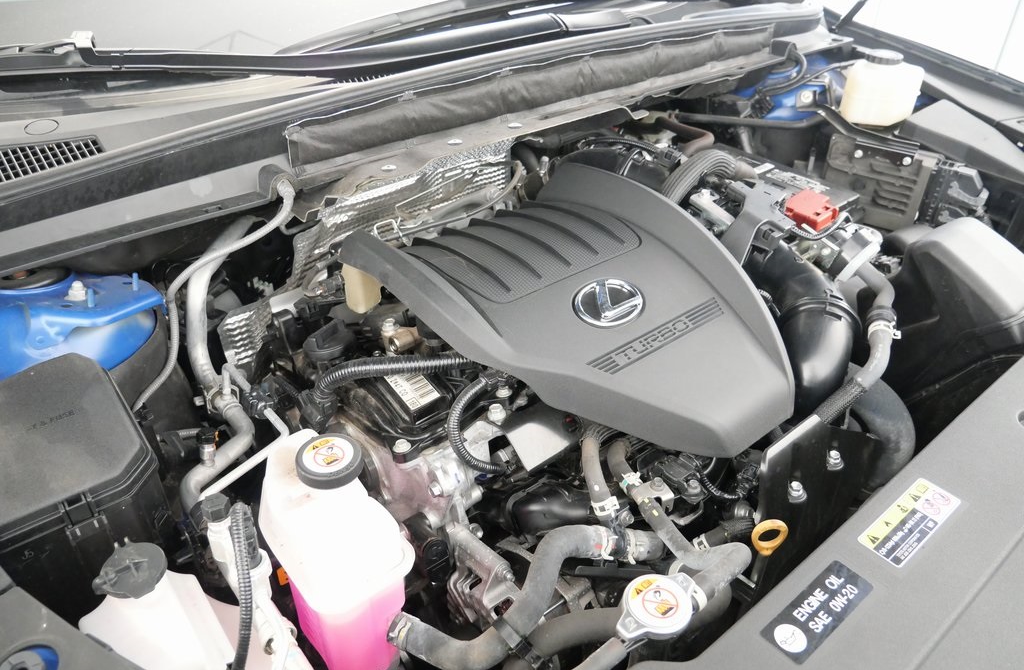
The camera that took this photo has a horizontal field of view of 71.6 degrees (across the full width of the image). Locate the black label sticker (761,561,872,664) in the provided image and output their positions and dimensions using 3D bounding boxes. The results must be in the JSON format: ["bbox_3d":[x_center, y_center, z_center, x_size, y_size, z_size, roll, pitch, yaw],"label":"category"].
[{"bbox_3d":[0.232,0.207,0.536,0.103,0.002,0.034,-25,46,-30],"label":"black label sticker"}]

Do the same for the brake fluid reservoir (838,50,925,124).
[{"bbox_3d":[0.561,-0.375,1.080,0.082,0.092,0.088,-25,46,-30],"label":"brake fluid reservoir"}]

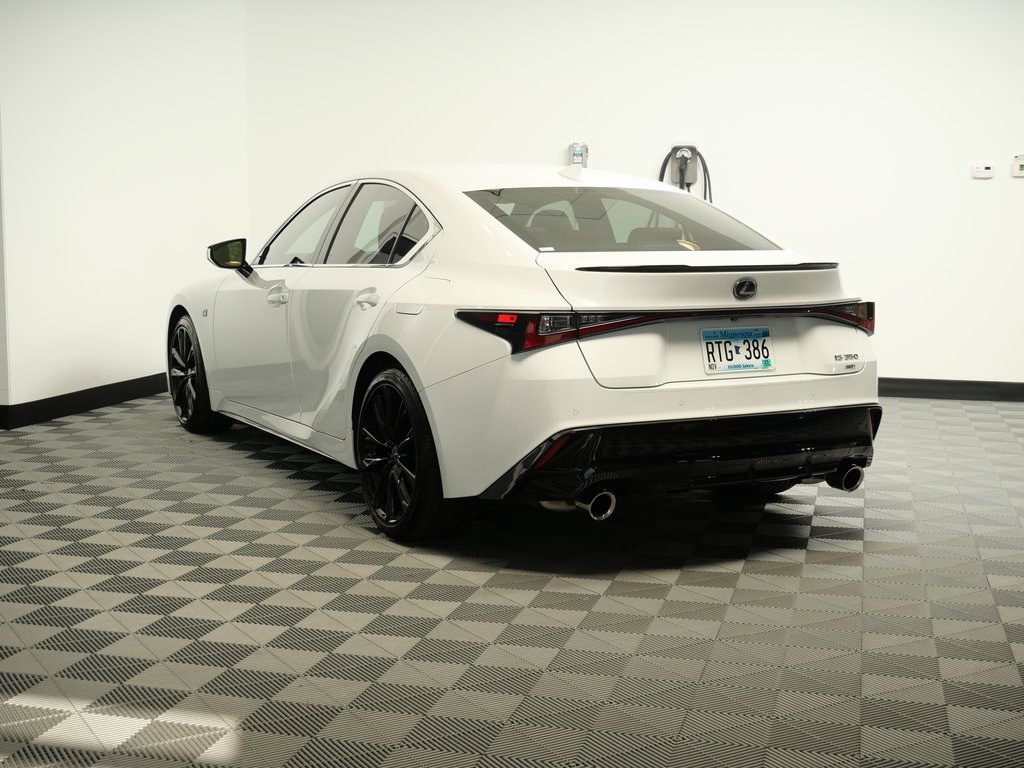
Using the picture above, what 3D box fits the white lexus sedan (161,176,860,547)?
[{"bbox_3d":[-0.294,-0.327,6.543,1.900,1.440,4.710,-3,8,-28],"label":"white lexus sedan"}]

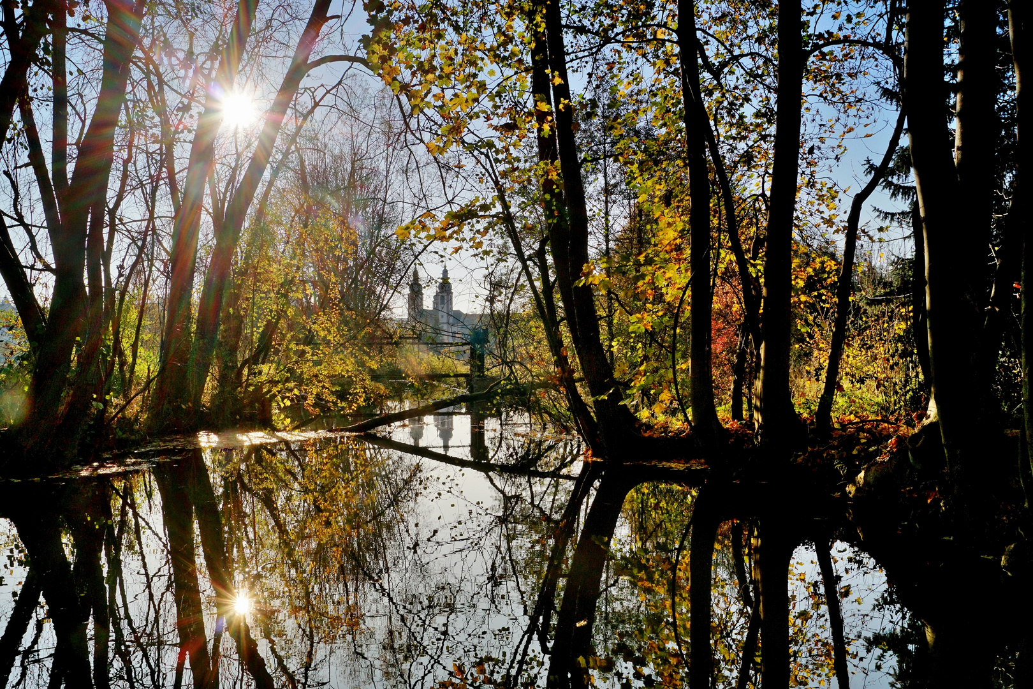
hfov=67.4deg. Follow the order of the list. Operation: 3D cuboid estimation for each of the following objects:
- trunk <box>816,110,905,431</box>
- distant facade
[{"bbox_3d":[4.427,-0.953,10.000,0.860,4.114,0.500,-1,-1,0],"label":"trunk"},{"bbox_3d":[-41.762,-18.814,470.000,27.000,51.892,49.038,-1,-1,25],"label":"distant facade"}]

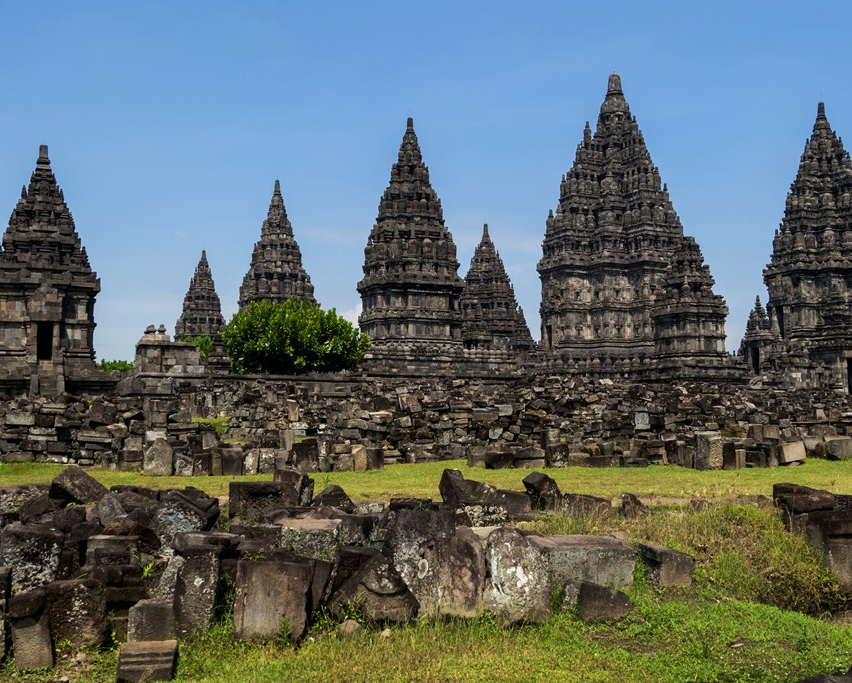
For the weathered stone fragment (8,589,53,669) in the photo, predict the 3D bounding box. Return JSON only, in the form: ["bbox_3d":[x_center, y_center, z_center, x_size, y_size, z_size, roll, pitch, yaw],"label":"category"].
[{"bbox_3d":[-2.408,1.758,6.061,0.260,0.480,0.260,1,-3,-18],"label":"weathered stone fragment"}]

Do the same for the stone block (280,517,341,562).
[{"bbox_3d":[-0.923,1.603,7.995,0.486,0.303,0.500,0,-2,-5],"label":"stone block"}]

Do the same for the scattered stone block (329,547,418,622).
[{"bbox_3d":[-0.344,1.632,6.693,0.583,0.411,0.400,0,-2,0],"label":"scattered stone block"}]

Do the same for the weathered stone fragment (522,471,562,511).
[{"bbox_3d":[1.423,1.830,12.139,0.426,0.415,0.420,-1,-2,15],"label":"weathered stone fragment"}]

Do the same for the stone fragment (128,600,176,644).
[{"bbox_3d":[-1.688,1.729,6.139,0.279,0.201,0.280,0,-2,-12],"label":"stone fragment"}]

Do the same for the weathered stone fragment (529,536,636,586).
[{"bbox_3d":[1.199,1.722,7.790,0.773,0.344,0.500,0,-2,0],"label":"weathered stone fragment"}]

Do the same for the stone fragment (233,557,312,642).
[{"bbox_3d":[-1.056,1.775,6.891,0.530,0.540,0.280,0,-3,-6],"label":"stone fragment"}]

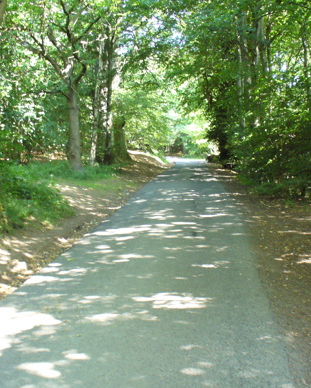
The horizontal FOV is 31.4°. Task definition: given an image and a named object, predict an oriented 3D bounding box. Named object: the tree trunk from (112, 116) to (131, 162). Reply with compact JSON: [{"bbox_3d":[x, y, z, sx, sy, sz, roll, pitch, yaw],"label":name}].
[{"bbox_3d":[-1.692,-2.737,27.500,0.980,2.350,0.950,0,5,0],"label":"tree trunk"}]

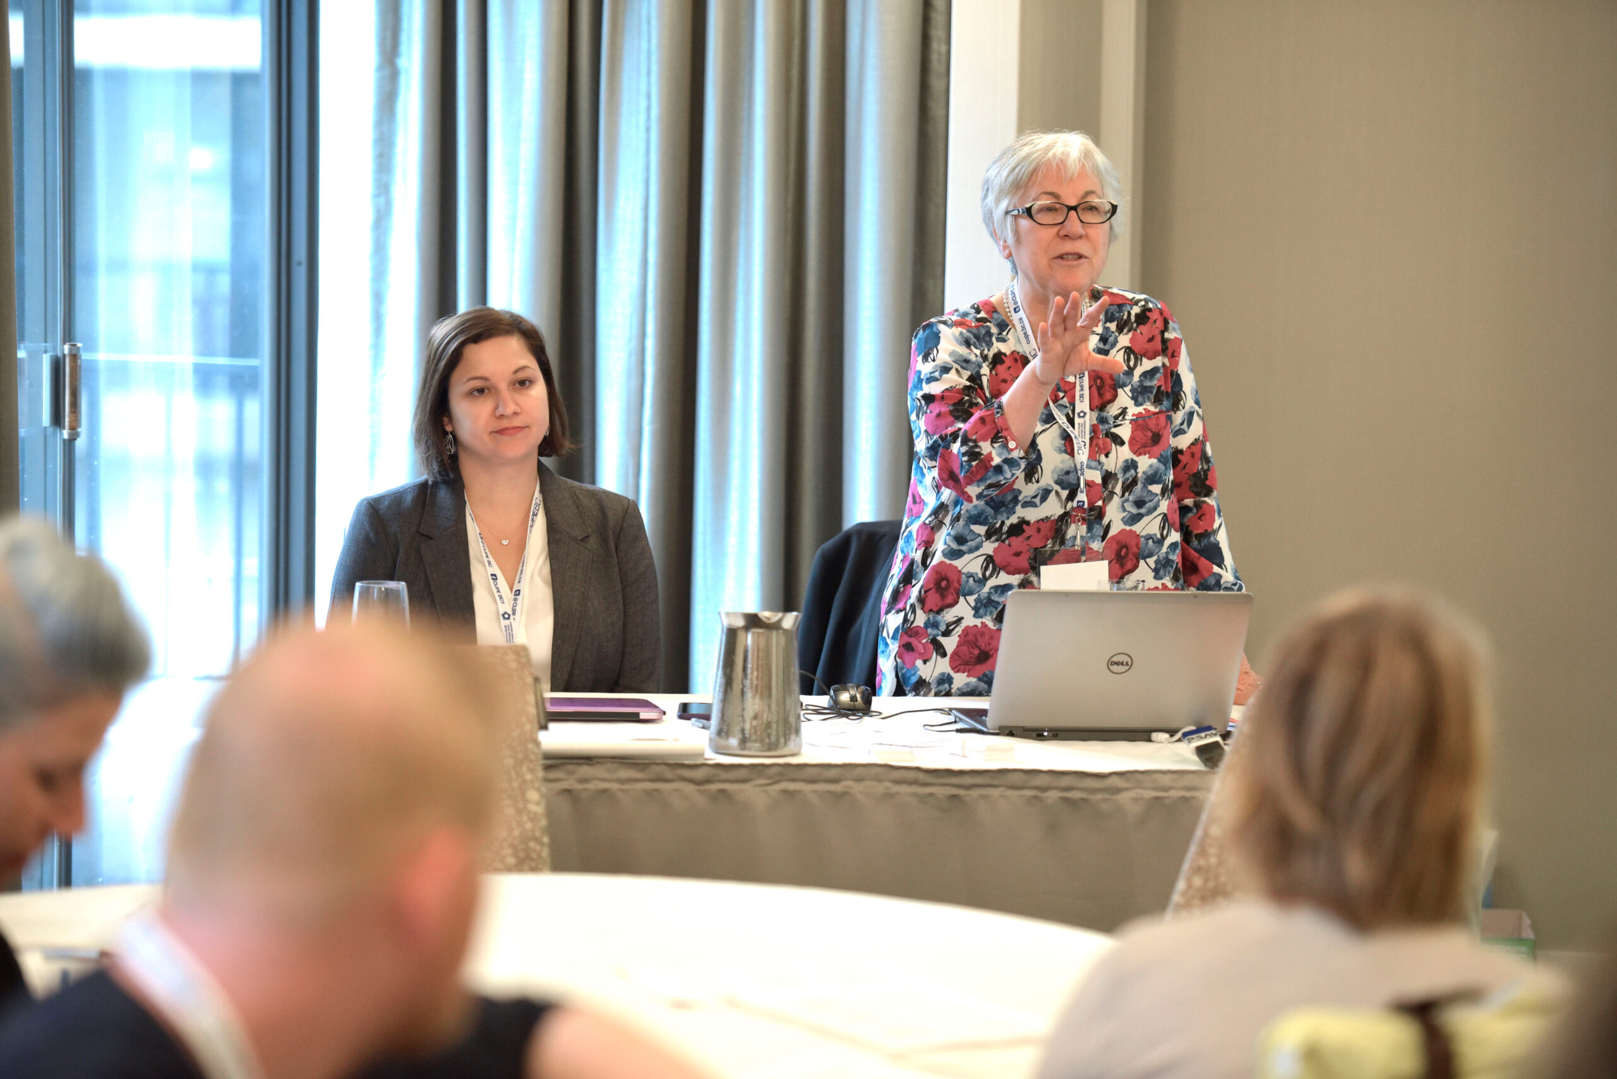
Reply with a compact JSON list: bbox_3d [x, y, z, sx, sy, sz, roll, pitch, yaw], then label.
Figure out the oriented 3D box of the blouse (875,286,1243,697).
[{"bbox_3d":[0.370,-0.035,7.734,0.510,0.680,0.360,0,5,-9],"label":"blouse"}]

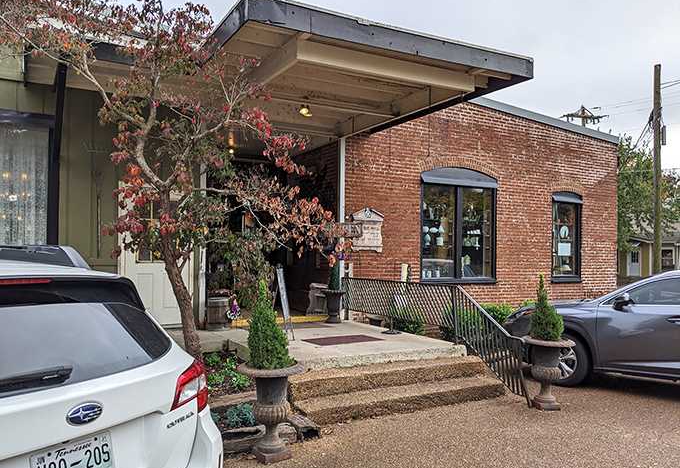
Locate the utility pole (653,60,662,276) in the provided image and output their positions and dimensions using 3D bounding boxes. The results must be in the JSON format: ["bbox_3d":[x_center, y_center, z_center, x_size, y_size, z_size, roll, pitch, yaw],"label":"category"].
[{"bbox_3d":[12.583,-1.960,21.000,0.310,9.600,0.310,2,-3,-28],"label":"utility pole"}]

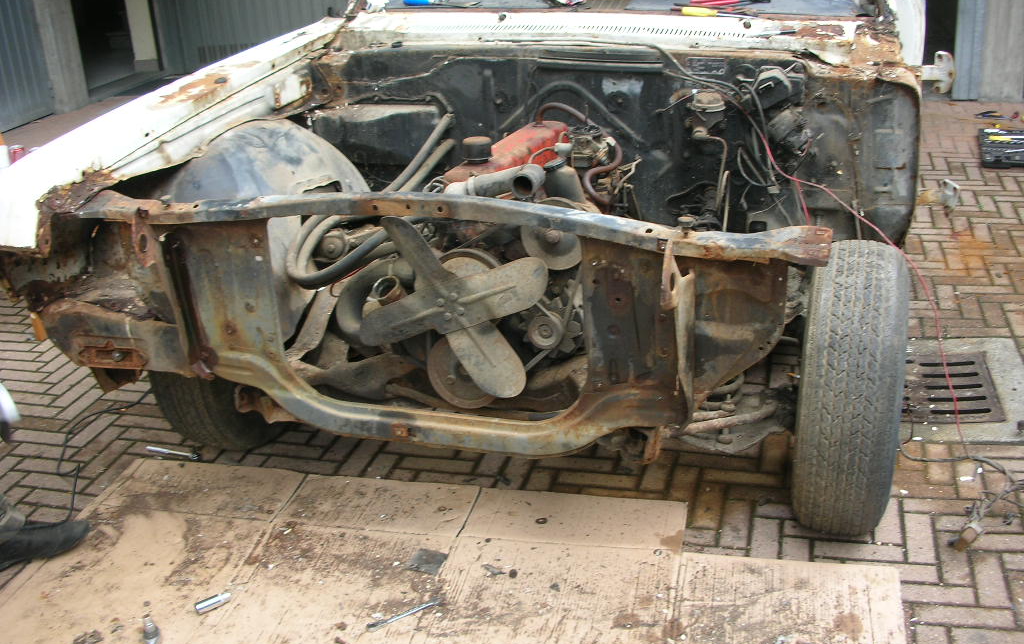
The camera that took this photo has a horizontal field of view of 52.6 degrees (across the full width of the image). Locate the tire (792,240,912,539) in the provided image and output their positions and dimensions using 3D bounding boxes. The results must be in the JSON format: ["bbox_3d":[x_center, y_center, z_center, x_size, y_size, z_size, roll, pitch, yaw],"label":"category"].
[{"bbox_3d":[0.665,0.133,2.109,0.172,0.595,0.595,2,24,15],"label":"tire"}]

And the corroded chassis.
[{"bbox_3d":[-0.201,-0.010,1.954,1.540,0.520,0.320,5,24,21],"label":"corroded chassis"}]

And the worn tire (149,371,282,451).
[{"bbox_3d":[-0.698,0.021,2.627,0.170,0.595,0.595,1,23,14],"label":"worn tire"}]

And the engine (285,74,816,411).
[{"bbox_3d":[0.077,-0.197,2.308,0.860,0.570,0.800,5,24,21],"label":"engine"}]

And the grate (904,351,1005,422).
[{"bbox_3d":[1.060,0.173,2.736,0.385,0.040,0.385,1,23,14],"label":"grate"}]

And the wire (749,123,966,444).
[{"bbox_3d":[0.743,-0.025,2.274,0.540,0.740,0.480,5,24,21],"label":"wire"}]

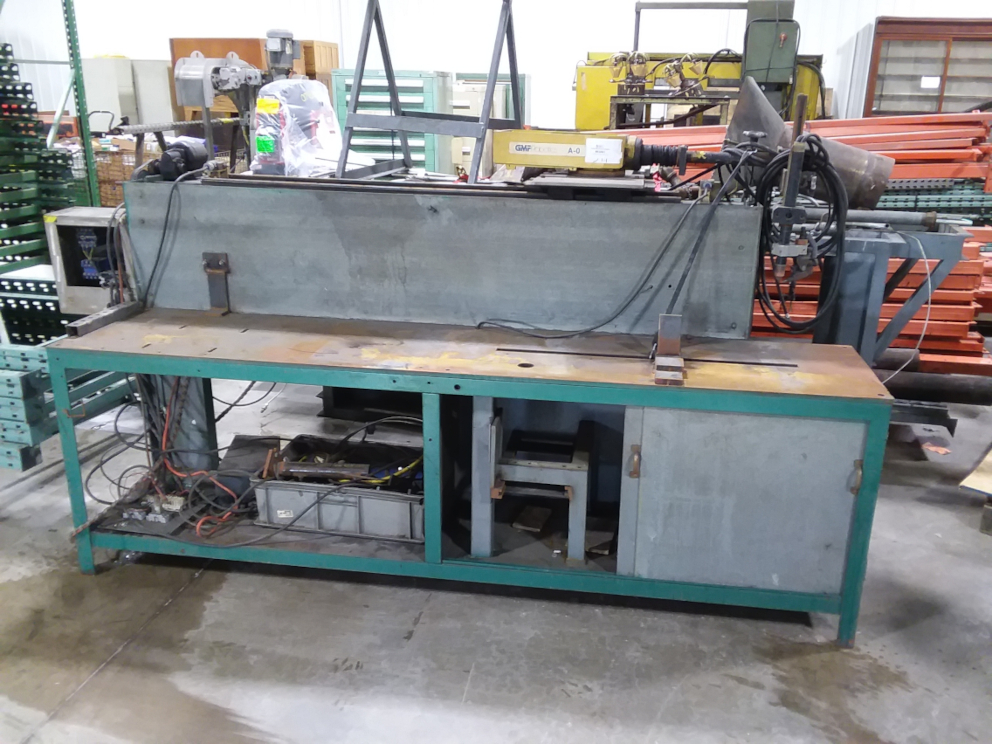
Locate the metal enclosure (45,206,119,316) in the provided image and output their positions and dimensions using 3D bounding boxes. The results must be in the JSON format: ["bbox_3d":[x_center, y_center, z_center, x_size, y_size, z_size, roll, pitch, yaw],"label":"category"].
[{"bbox_3d":[-1.447,-0.412,3.107,0.300,0.357,0.220,3,18,7],"label":"metal enclosure"}]

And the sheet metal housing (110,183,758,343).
[{"bbox_3d":[-0.206,-0.426,2.969,2.159,0.444,0.290,3,18,7],"label":"sheet metal housing"}]

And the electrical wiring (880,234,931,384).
[{"bbox_3d":[1.386,-0.215,2.812,0.169,0.482,0.150,3,18,7],"label":"electrical wiring"}]

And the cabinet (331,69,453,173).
[{"bbox_3d":[-0.742,-1.447,6.268,0.703,1.520,0.700,3,18,7],"label":"cabinet"}]

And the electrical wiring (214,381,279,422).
[{"bbox_3d":[-1.013,0.112,3.373,0.260,0.170,0.130,3,18,7],"label":"electrical wiring"}]

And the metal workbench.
[{"bbox_3d":[-0.117,0.293,2.756,2.468,0.785,0.526,3,18,7],"label":"metal workbench"}]

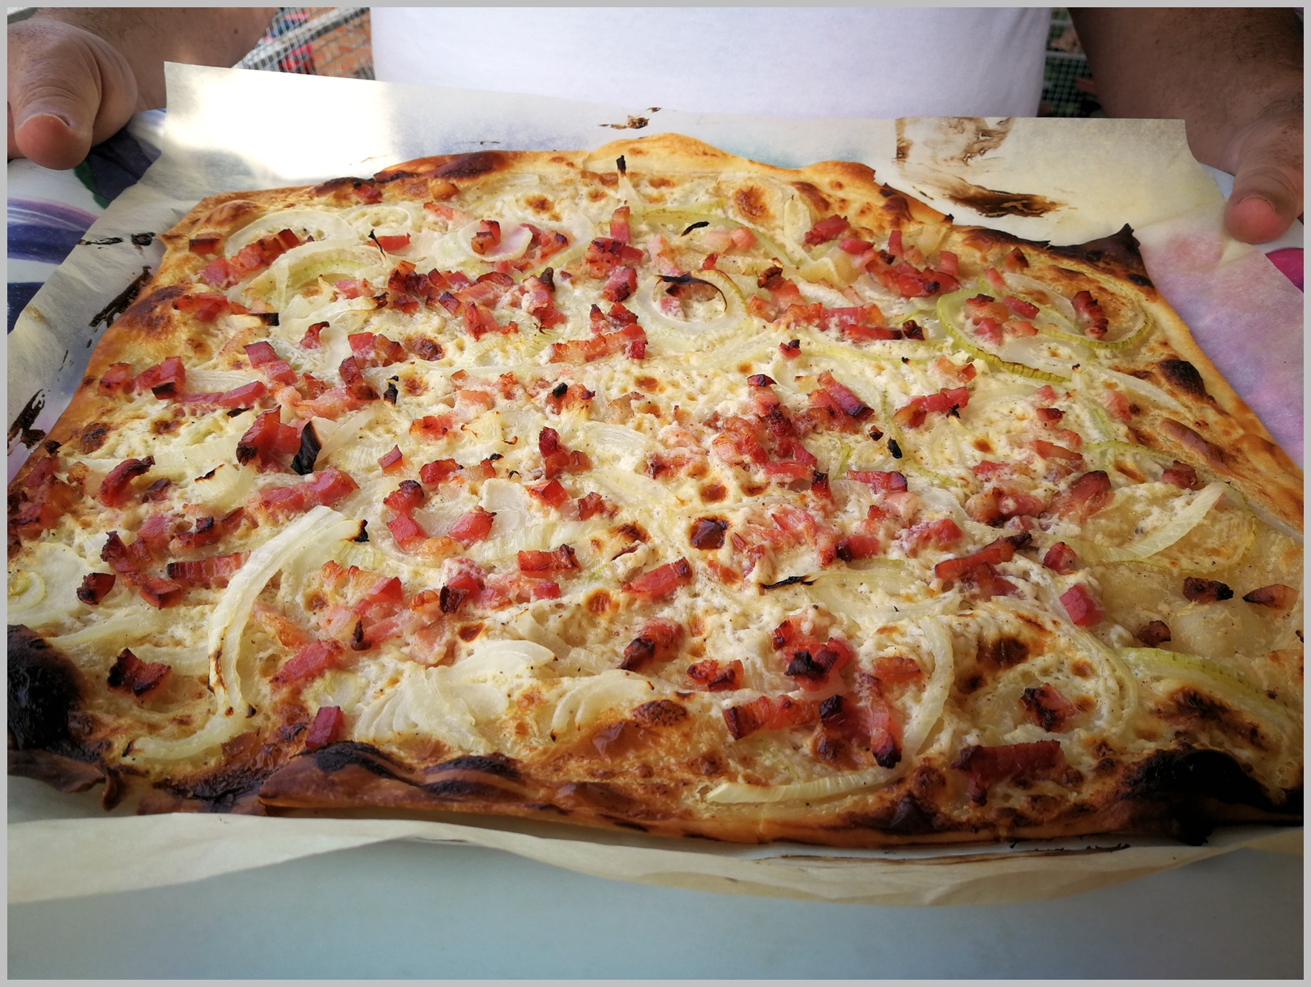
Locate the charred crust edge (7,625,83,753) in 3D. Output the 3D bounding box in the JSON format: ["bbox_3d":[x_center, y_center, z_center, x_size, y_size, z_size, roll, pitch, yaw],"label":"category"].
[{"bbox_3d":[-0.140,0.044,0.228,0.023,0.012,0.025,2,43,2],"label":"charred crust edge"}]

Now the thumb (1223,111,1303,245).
[{"bbox_3d":[0.222,-0.114,0.370,0.026,0.025,0.060,9,54,9],"label":"thumb"}]

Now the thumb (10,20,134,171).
[{"bbox_3d":[-0.212,-0.142,0.365,0.034,0.029,0.062,-11,54,-11],"label":"thumb"}]

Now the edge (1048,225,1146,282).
[{"bbox_3d":[0.153,-0.084,0.355,0.034,0.013,0.018,2,43,2],"label":"edge"}]

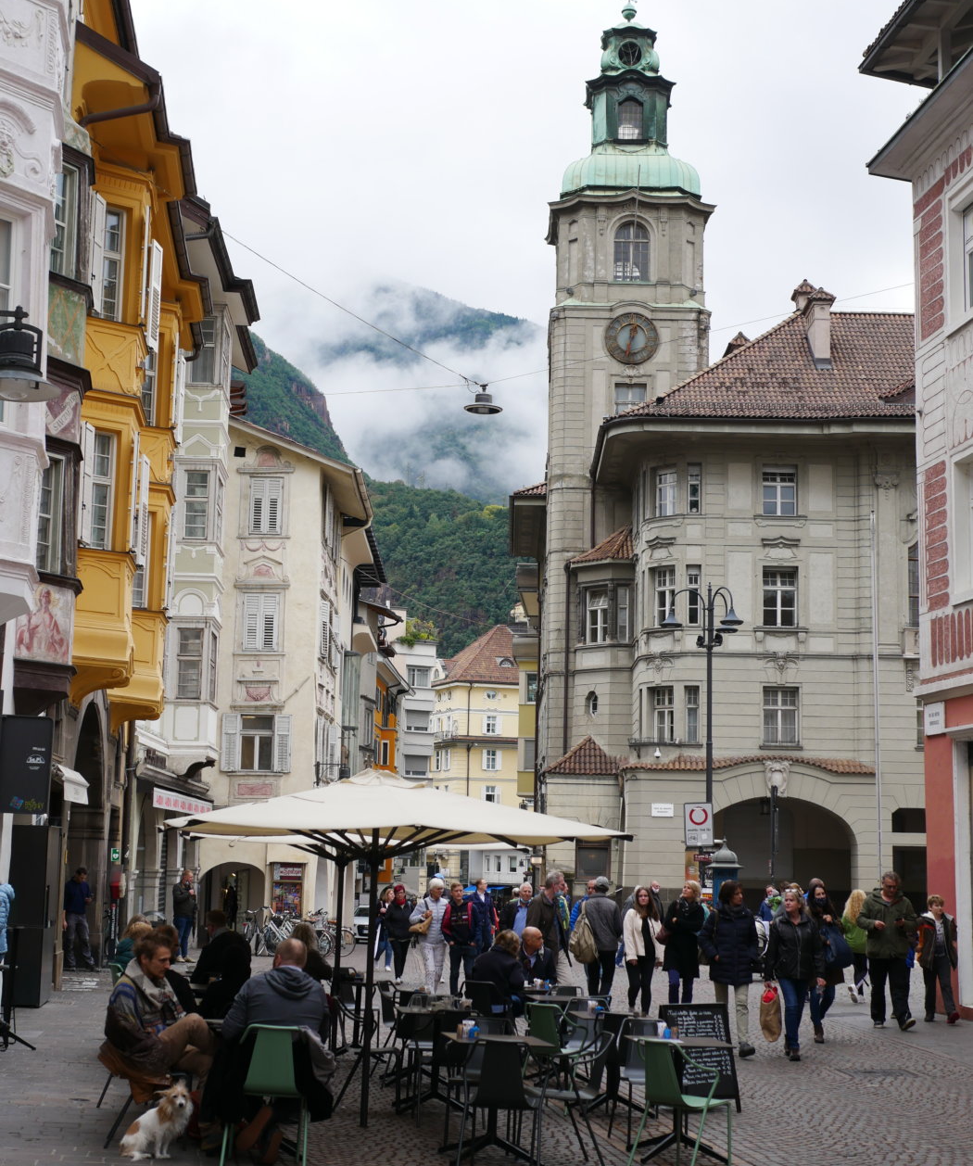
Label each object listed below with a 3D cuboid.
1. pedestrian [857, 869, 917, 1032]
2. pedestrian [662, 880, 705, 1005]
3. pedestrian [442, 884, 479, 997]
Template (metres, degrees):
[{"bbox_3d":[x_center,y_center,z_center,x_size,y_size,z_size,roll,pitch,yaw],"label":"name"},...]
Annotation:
[{"bbox_3d":[4.610,4.203,21.424,0.660,1.780,0.480,2,-9,-3],"label":"pedestrian"},{"bbox_3d":[2.426,4.513,23.000,0.520,1.700,0.400,-1,-9,14],"label":"pedestrian"},{"bbox_3d":[-0.334,4.575,23.577,0.500,1.600,0.400,2,-9,-3],"label":"pedestrian"}]

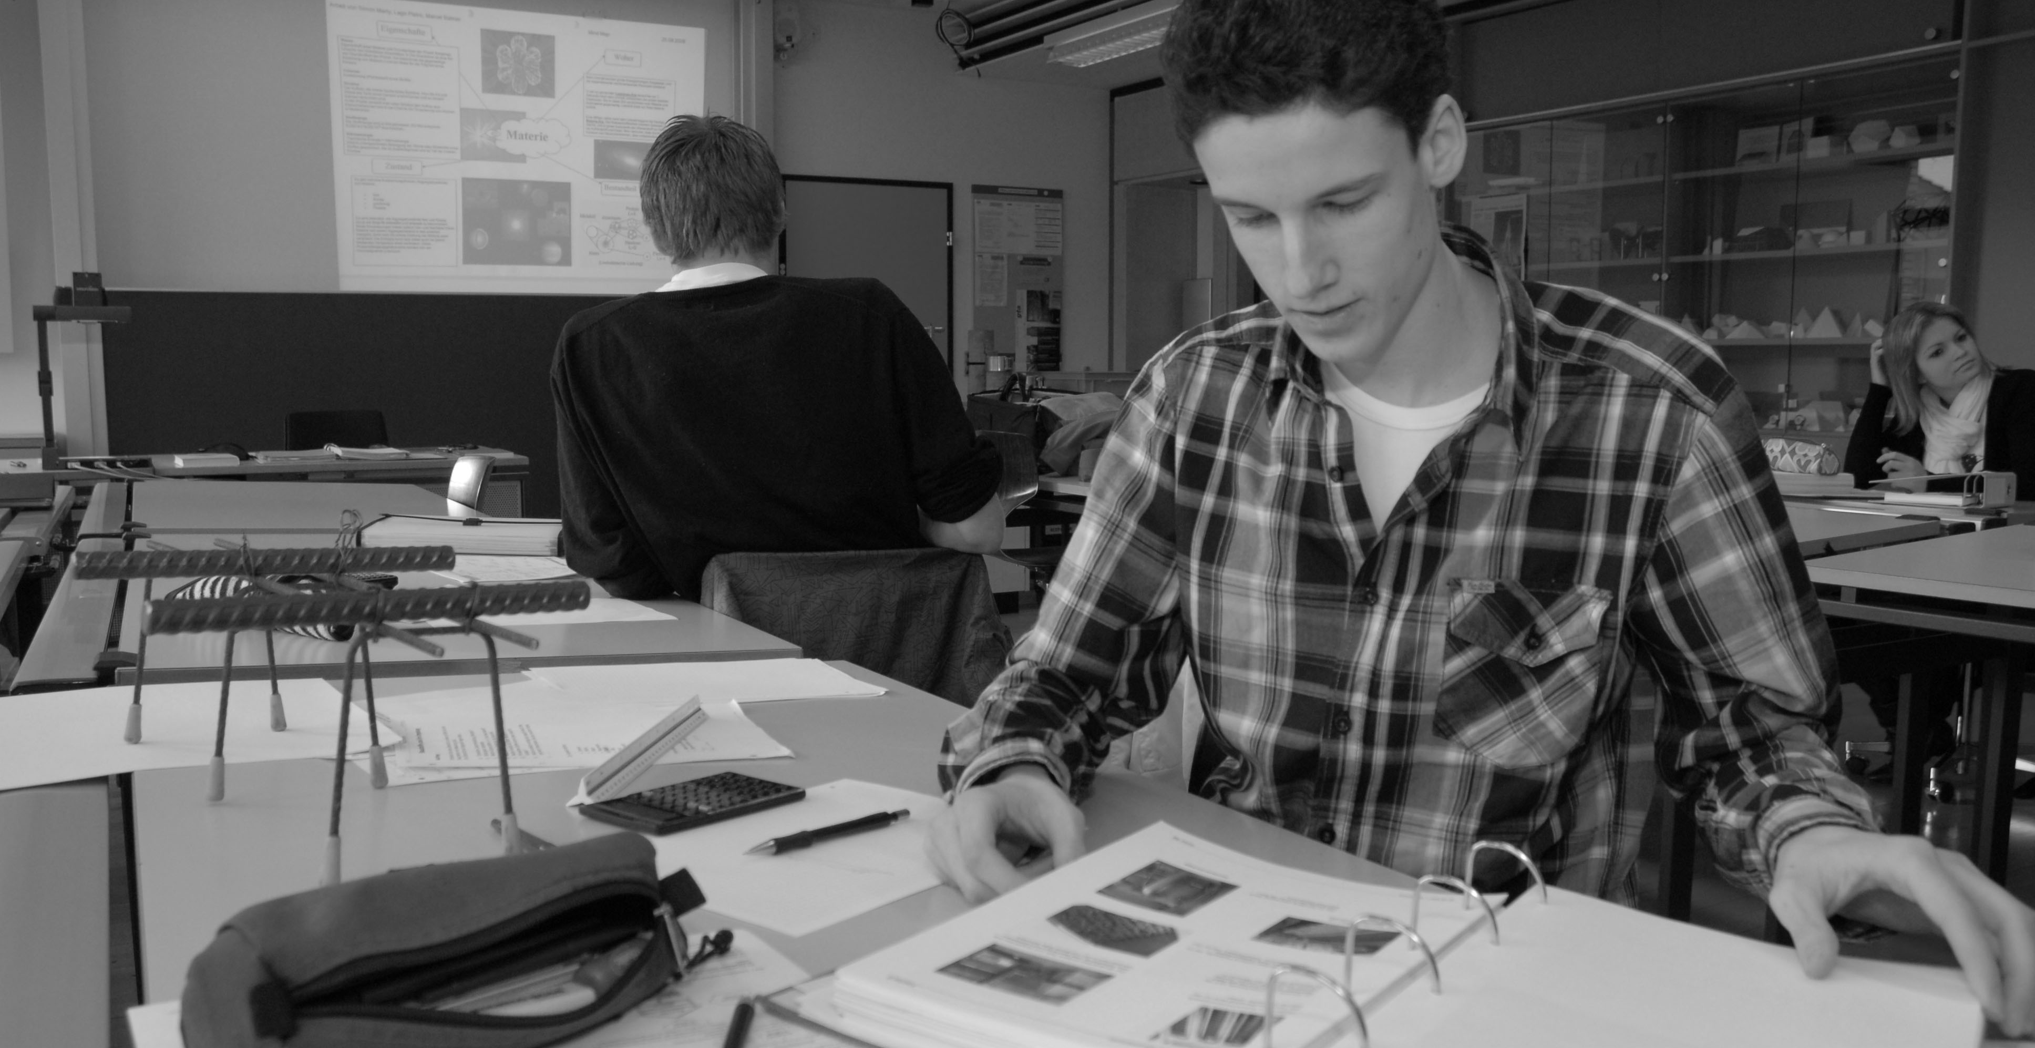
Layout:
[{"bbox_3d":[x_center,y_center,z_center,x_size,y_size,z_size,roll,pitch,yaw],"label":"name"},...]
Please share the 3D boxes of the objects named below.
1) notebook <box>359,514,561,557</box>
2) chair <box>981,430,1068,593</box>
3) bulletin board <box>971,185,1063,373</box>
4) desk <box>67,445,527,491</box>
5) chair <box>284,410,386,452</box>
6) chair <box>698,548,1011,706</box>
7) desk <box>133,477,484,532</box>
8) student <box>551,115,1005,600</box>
[{"bbox_3d":[-0.967,0.012,2.677,0.310,0.056,0.280,2,4,-18],"label":"notebook"},{"bbox_3d":[0.141,0.140,4.672,0.500,0.850,0.420,-4,7,-30],"label":"chair"},{"bbox_3d":[0.001,-1.394,8.792,0.610,1.060,0.020,-4,7,-30],"label":"bulletin board"},{"bbox_3d":[-2.272,0.171,4.920,1.270,0.756,0.800,-4,7,-30],"label":"desk"},{"bbox_3d":[-2.654,-0.007,6.056,0.460,0.870,0.500,-4,7,-30],"label":"chair"},{"bbox_3d":[-0.278,0.415,2.368,0.430,0.800,0.500,-2,6,-13],"label":"chair"},{"bbox_3d":[-1.600,0.317,3.468,0.700,0.770,1.310,-4,7,-29],"label":"desk"},{"bbox_3d":[-0.400,0.106,2.445,0.620,1.400,0.750,-2,6,-12],"label":"student"}]

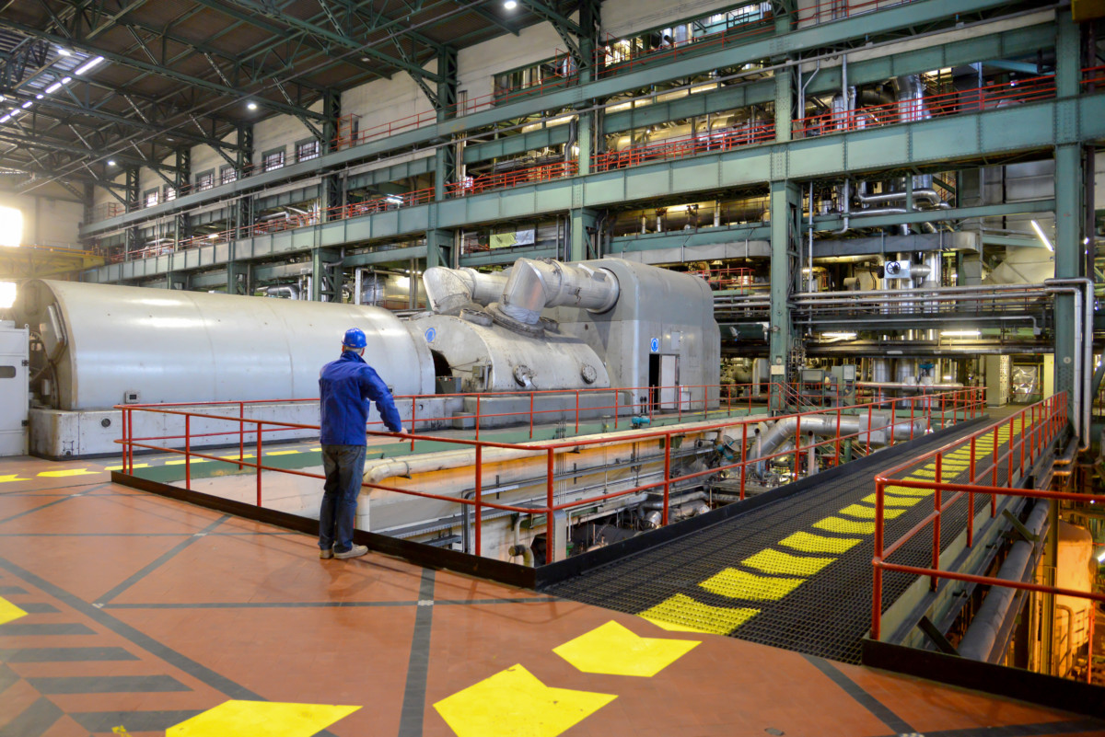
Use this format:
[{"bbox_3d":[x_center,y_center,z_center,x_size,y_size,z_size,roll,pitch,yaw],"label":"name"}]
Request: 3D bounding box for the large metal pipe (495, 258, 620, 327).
[{"bbox_3d":[0.162,-2.430,23.914,1.850,2.150,4.600,1,0,37],"label":"large metal pipe"}]

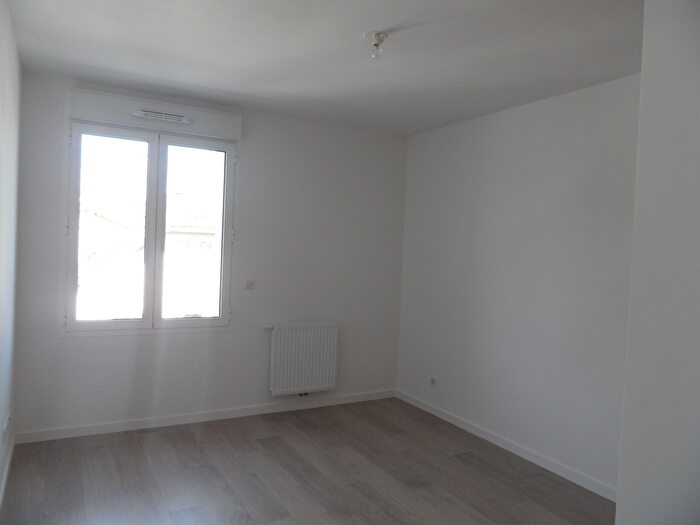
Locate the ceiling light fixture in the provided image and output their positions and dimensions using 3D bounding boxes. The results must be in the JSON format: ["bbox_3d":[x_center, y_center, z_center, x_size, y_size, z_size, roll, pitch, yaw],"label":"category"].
[{"bbox_3d":[0.125,-1.074,2.437,0.110,0.135,0.110,1,2,-30],"label":"ceiling light fixture"}]

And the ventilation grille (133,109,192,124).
[{"bbox_3d":[-1.371,-1.062,3.524,0.420,0.055,0.035,1,2,-30],"label":"ventilation grille"}]

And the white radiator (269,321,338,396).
[{"bbox_3d":[-0.401,0.806,4.150,0.600,0.600,0.090,1,2,-30],"label":"white radiator"}]

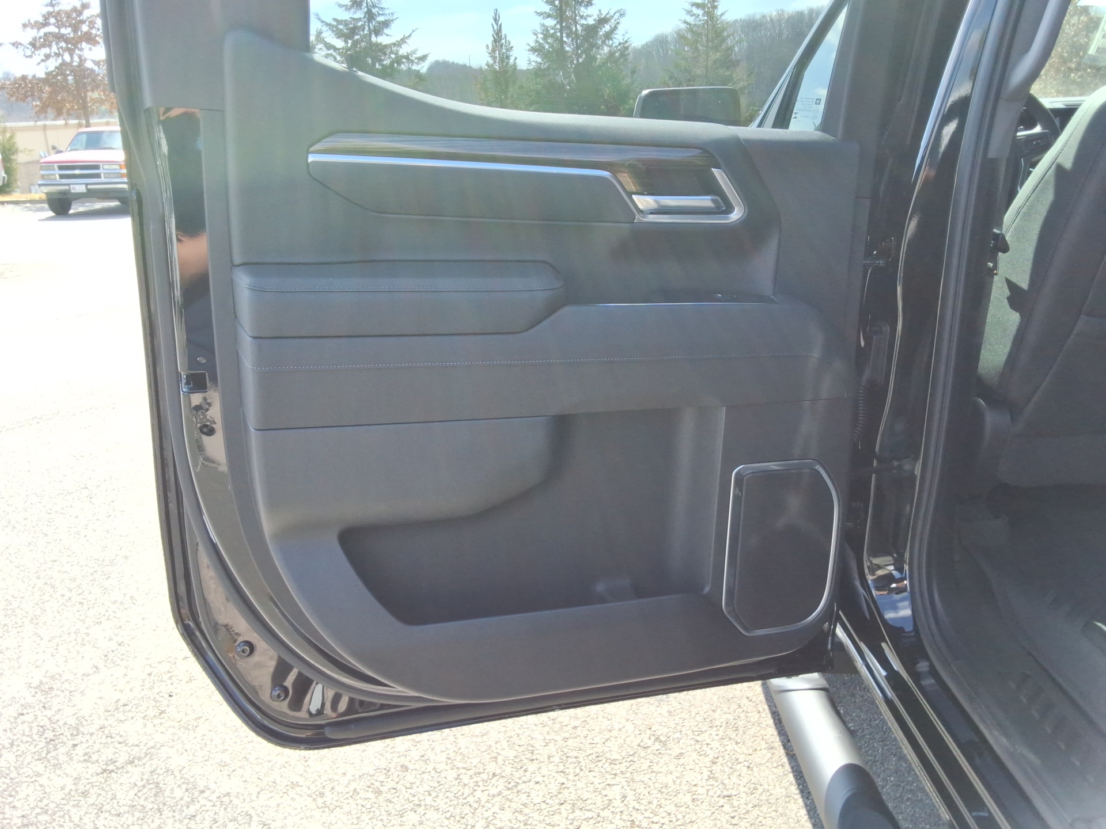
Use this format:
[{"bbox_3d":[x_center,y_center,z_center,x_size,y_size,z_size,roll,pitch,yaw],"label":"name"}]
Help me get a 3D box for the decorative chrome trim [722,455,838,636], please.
[{"bbox_3d":[0.384,0.224,1.493,0.213,0.310,0.025,-3,16,-17],"label":"decorative chrome trim"}]

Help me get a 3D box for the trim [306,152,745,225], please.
[{"bbox_3d":[-0.012,-0.303,1.217,0.618,0.078,0.035,-3,16,-17],"label":"trim"}]

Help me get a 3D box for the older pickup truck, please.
[{"bbox_3d":[-10.021,-5.743,21.130,1.970,1.900,5.500,1,15,-4],"label":"older pickup truck"}]

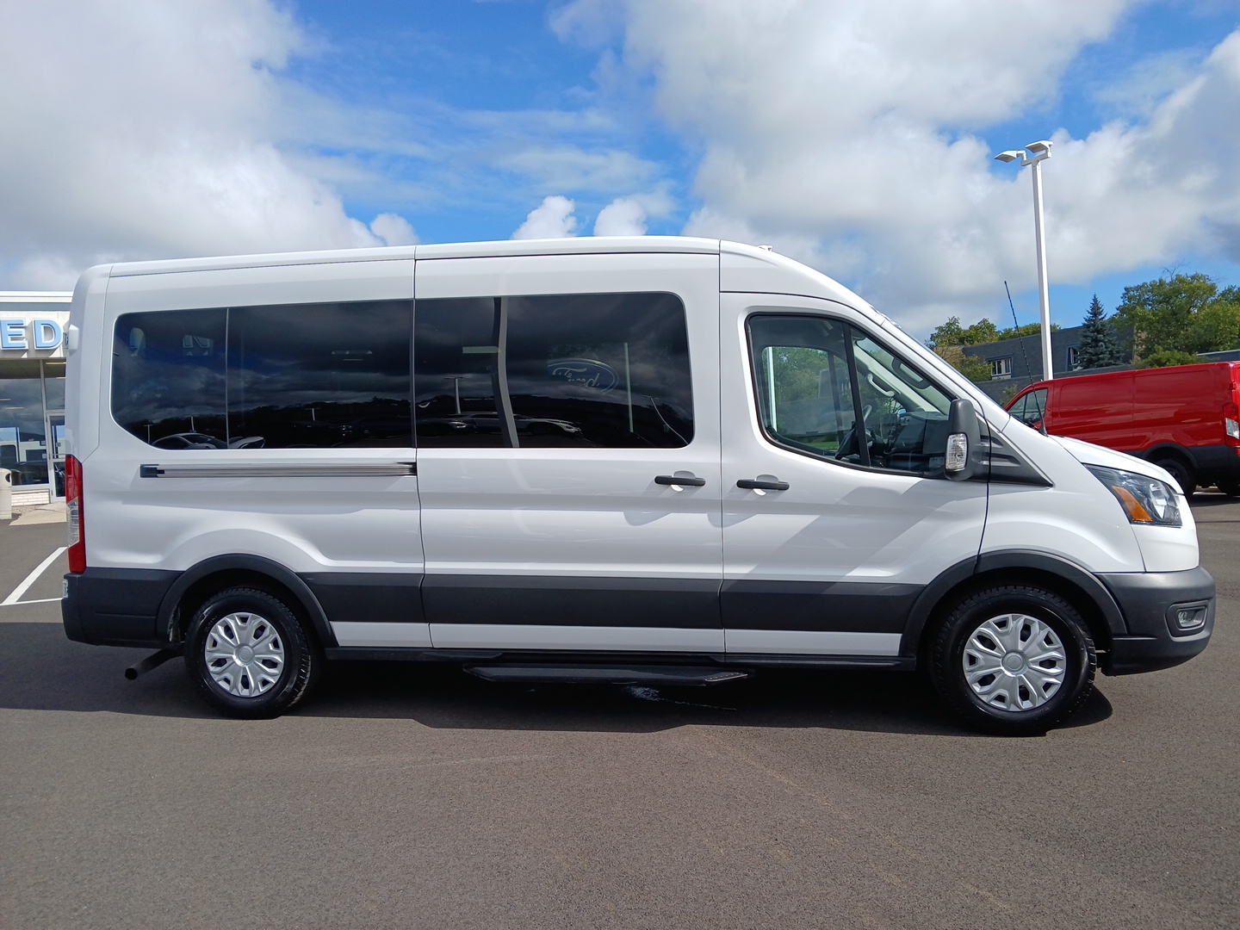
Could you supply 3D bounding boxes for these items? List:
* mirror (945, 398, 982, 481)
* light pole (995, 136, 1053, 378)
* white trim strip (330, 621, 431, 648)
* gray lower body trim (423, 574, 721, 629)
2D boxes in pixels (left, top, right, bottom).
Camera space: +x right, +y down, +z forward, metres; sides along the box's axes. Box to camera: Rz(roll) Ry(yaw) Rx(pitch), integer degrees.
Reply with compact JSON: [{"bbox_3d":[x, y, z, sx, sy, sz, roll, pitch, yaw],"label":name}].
[{"bbox_3d":[1.474,-0.110,4.040,0.150,0.355,0.250,0,2,9],"label":"mirror"},{"bbox_3d":[9.096,-3.332,20.600,1.000,7.550,1.200,-4,1,-45],"label":"light pole"},{"bbox_3d":[-1.175,0.835,4.602,0.525,0.132,0.030,0,2,9],"label":"white trim strip"},{"bbox_3d":[-0.243,0.650,4.455,1.462,0.246,0.045,-1,2,8],"label":"gray lower body trim"}]

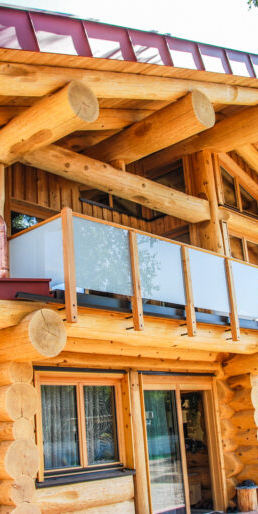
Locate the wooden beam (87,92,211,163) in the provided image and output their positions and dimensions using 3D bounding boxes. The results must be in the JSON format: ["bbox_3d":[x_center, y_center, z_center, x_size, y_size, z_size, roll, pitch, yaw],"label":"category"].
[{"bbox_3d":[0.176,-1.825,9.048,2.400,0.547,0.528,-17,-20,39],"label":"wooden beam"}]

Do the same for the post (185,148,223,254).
[{"bbox_3d":[1.734,-0.294,11.845,0.470,3.873,0.470,-18,-21,40],"label":"post"}]

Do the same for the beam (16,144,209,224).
[{"bbox_3d":[-0.030,-1.273,10.205,0.444,0.464,4.731,-18,-21,40],"label":"beam"}]

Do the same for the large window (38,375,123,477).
[{"bbox_3d":[-0.672,2.413,8.323,0.140,1.372,1.638,-18,-21,40],"label":"large window"}]

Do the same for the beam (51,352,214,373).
[{"bbox_3d":[0.138,1.675,9.398,0.349,0.375,4.635,-18,-21,40],"label":"beam"}]

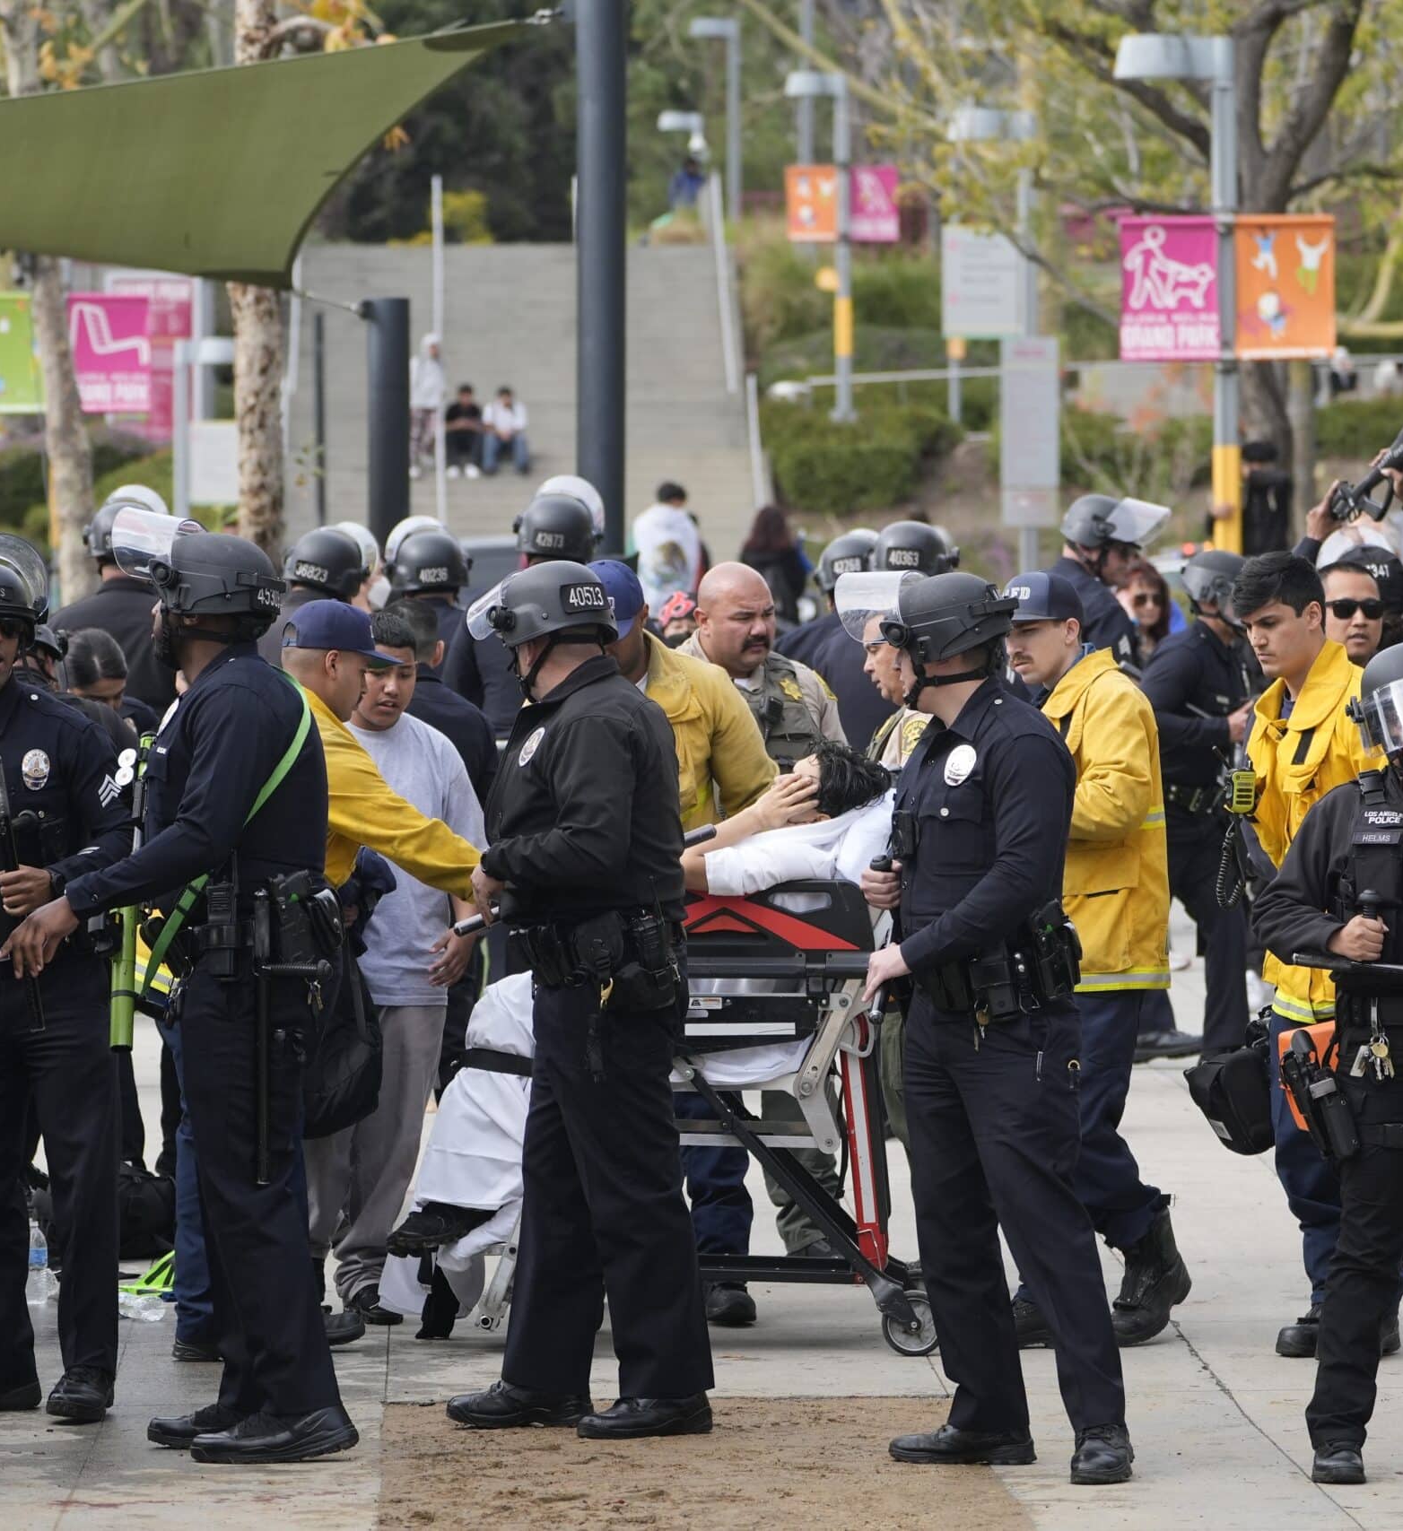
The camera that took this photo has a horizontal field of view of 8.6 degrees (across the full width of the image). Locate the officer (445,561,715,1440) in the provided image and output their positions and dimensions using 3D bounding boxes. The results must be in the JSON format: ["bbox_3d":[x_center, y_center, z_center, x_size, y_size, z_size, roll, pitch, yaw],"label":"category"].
[{"bbox_3d":[-0.258,0.495,19.700,0.540,1.850,0.540,0,1,-12],"label":"officer"}]

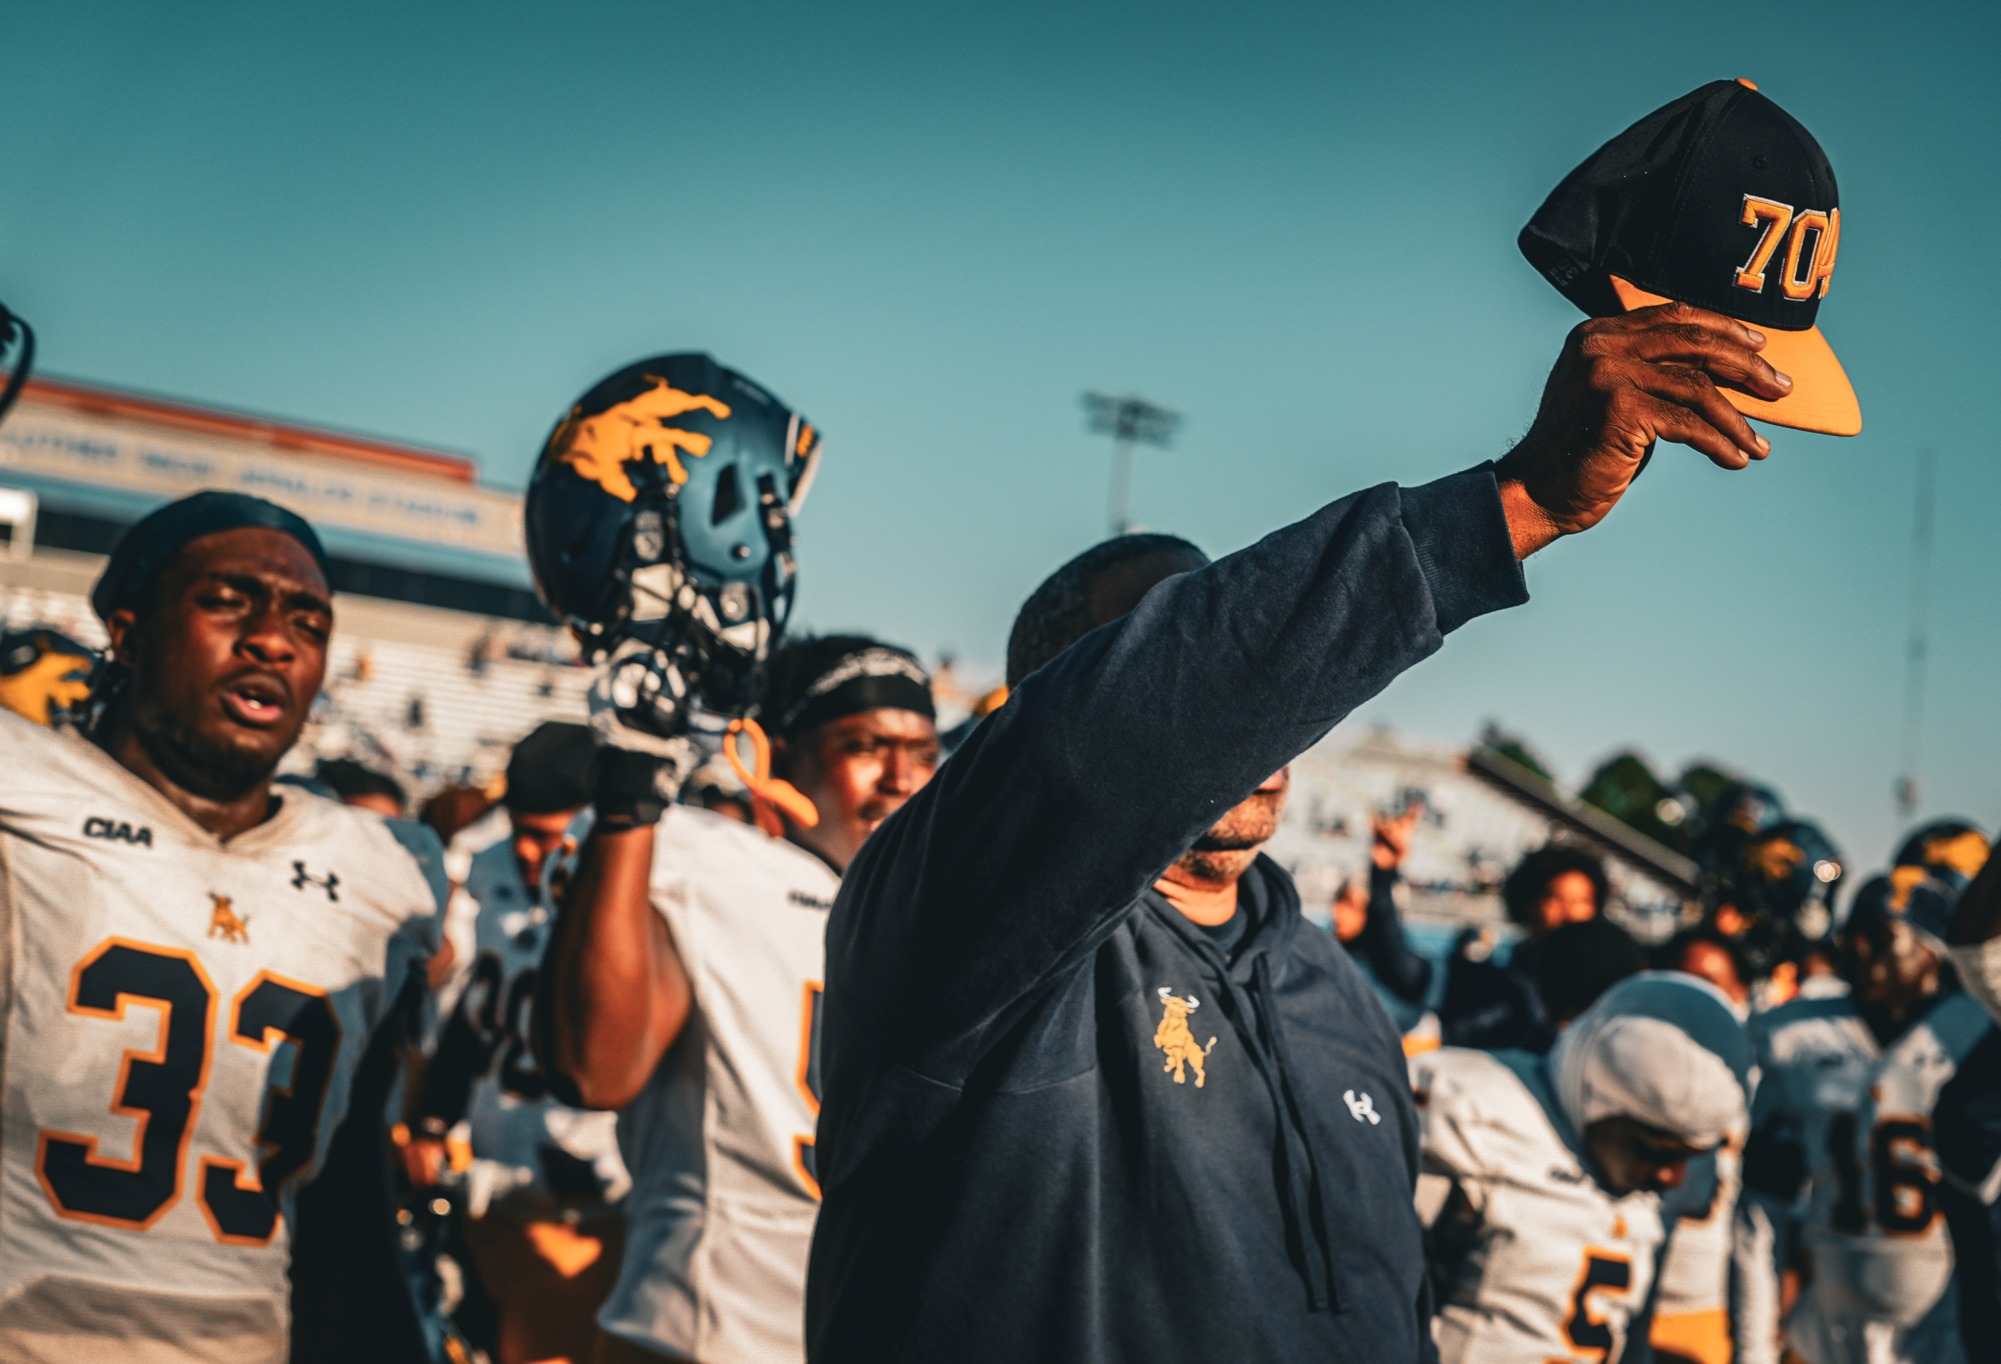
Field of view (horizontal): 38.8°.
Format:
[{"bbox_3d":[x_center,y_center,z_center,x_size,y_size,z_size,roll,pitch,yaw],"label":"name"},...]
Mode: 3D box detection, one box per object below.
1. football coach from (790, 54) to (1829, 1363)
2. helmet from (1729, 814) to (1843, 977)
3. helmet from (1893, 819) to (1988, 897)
[{"bbox_3d":[0.157,0.699,1.725,0.710,2.010,0.560,1,-8,39],"label":"football coach"},{"bbox_3d":[1.717,0.464,6.200,0.310,0.280,0.240,16,-1,27],"label":"helmet"},{"bbox_3d":[2.165,0.457,6.500,0.310,0.270,0.240,-8,3,-35],"label":"helmet"}]

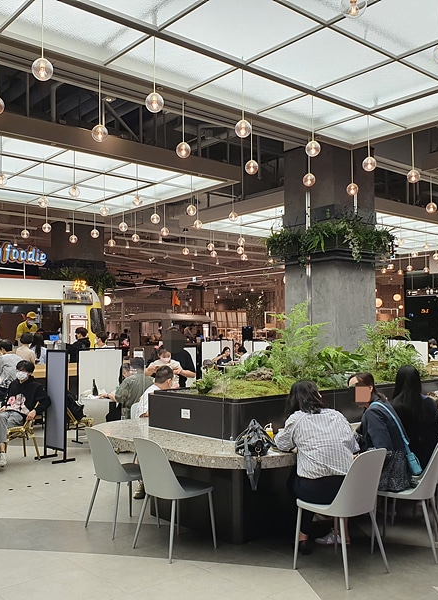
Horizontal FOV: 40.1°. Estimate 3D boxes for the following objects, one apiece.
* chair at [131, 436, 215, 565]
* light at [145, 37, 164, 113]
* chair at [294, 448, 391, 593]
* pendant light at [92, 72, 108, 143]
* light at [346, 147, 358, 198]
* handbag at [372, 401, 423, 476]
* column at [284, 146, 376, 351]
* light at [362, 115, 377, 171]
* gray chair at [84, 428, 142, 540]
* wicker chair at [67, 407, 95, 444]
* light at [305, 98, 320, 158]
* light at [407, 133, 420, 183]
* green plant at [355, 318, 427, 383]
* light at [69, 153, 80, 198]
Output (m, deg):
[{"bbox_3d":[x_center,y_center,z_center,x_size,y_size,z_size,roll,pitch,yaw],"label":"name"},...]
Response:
[{"bbox_3d":[-0.346,1.395,4.359,0.460,0.820,0.530,-2,-3,45],"label":"chair"},{"bbox_3d":[-0.535,-1.894,5.045,0.155,0.648,0.155,0,-3,0],"label":"light"},{"bbox_3d":[0.831,1.381,3.989,0.450,0.830,0.510,2,-4,-39],"label":"chair"},{"bbox_3d":[-1.158,-1.885,5.877,0.162,0.691,0.162,0,-2,0],"label":"pendant light"},{"bbox_3d":[1.823,-1.753,8.201,0.155,0.663,0.155,0,-3,0],"label":"light"},{"bbox_3d":[1.286,0.998,4.330,0.330,0.530,0.200,1,-2,-23],"label":"handbag"},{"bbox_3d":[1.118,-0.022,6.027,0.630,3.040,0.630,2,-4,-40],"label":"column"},{"bbox_3d":[1.728,-1.795,6.894,0.155,0.629,0.155,0,-3,0],"label":"light"},{"bbox_3d":[-0.783,1.436,4.890,0.510,0.820,0.460,2,-4,-42],"label":"gray chair"},{"bbox_3d":[-1.815,1.474,7.321,0.560,0.860,0.460,1,-3,-18],"label":"wicker chair"},{"bbox_3d":[0.631,-1.160,4.024,0.102,0.405,0.102,0,-3,0],"label":"light"},{"bbox_3d":[1.527,-1.127,4.719,0.102,0.405,0.102,0,-3,0],"label":"light"},{"bbox_3d":[1.866,0.546,6.500,0.620,0.660,0.600,2,-3,-40],"label":"green plant"},{"bbox_3d":[-1.202,-1.043,5.016,0.100,0.381,0.100,2,-4,-40],"label":"light"}]

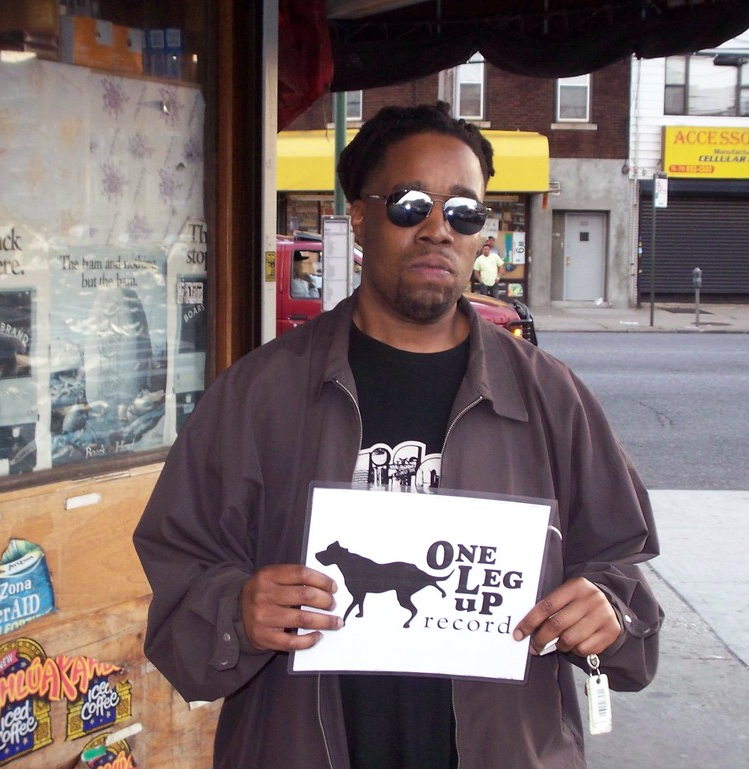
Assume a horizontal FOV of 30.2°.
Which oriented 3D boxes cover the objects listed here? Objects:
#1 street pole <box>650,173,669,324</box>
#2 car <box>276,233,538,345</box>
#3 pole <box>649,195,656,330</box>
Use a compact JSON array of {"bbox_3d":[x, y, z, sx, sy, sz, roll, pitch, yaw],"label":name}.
[{"bbox_3d":[5.993,-2.814,29.151,0.340,3.187,0.080,0,6,-4],"label":"street pole"},{"bbox_3d":[-0.890,-0.550,13.367,4.650,1.760,1.800,0,6,-3],"label":"car"},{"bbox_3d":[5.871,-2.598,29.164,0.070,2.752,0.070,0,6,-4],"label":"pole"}]

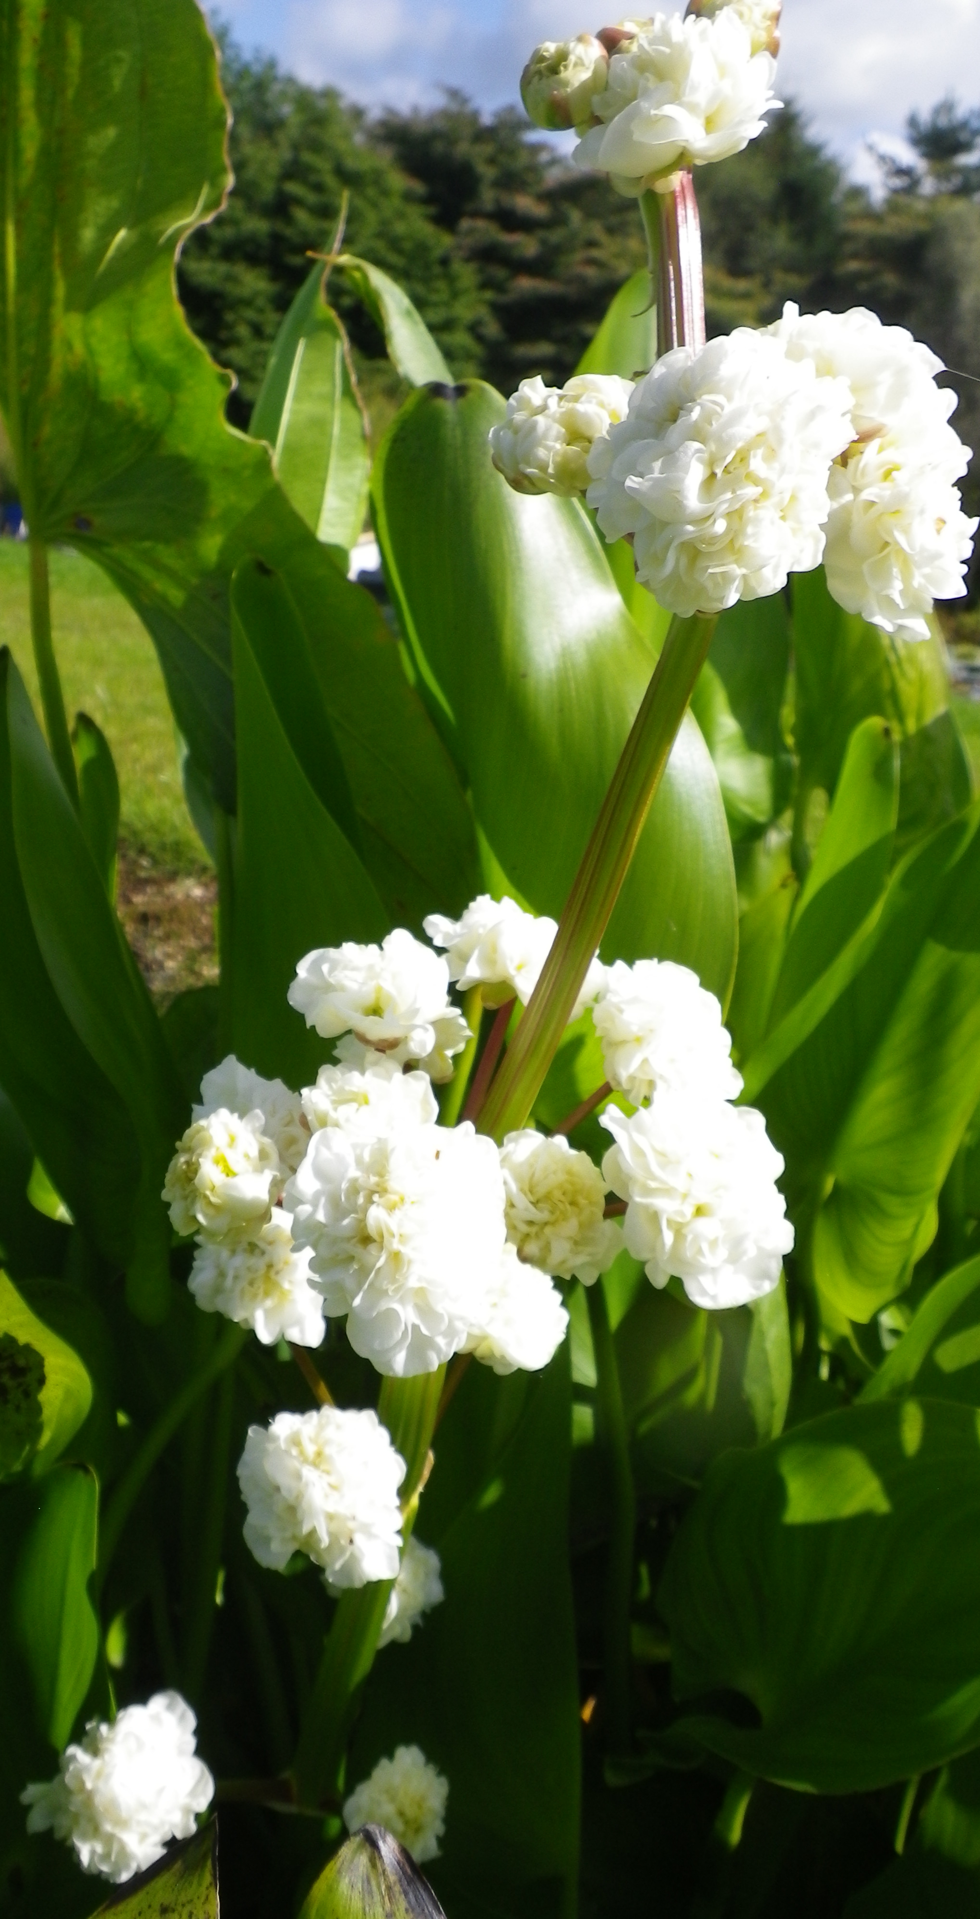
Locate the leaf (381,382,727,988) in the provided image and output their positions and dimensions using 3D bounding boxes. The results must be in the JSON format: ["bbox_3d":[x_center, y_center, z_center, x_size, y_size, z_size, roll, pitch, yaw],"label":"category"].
[{"bbox_3d":[0.022,-0.080,0.480,0.090,0.200,0.050,-21,12,-6],"label":"leaf"}]

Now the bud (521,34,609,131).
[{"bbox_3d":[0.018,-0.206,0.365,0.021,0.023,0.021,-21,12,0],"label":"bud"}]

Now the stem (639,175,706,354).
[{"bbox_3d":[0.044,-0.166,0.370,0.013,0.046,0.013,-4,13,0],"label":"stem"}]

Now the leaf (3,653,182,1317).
[{"bbox_3d":[-0.129,0.009,0.500,0.045,0.212,0.040,-17,11,-16],"label":"leaf"}]

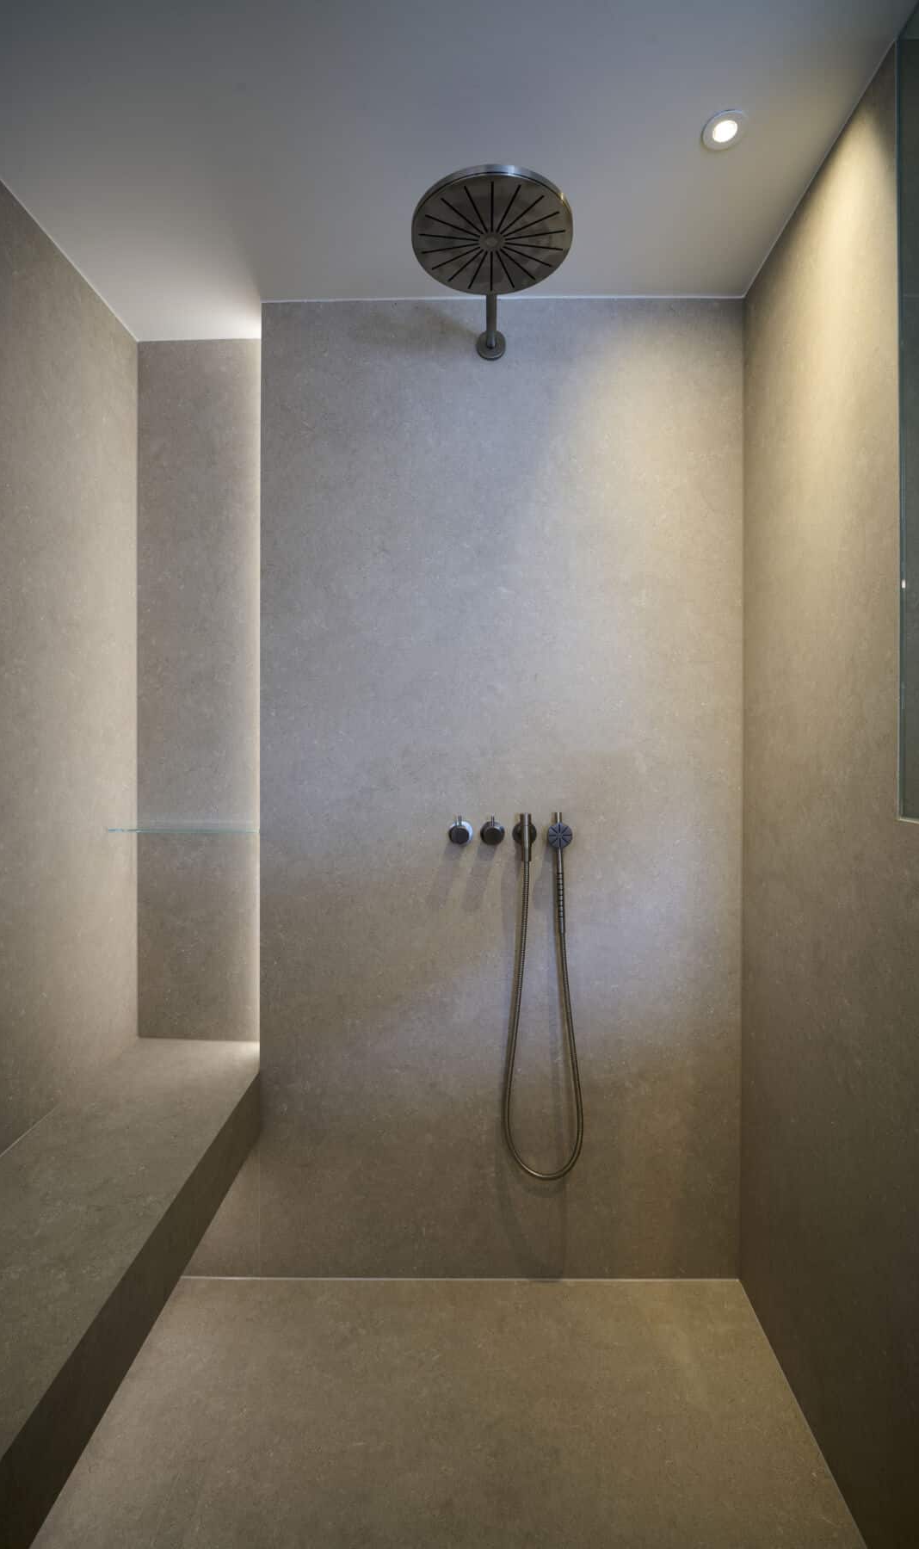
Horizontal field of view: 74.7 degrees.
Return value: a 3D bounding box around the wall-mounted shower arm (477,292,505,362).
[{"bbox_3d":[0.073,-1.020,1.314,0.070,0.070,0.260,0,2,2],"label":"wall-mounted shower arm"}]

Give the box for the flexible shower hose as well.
[{"bbox_3d":[0.202,0.533,1.445,0.188,0.865,0.080,0,2,2],"label":"flexible shower hose"}]

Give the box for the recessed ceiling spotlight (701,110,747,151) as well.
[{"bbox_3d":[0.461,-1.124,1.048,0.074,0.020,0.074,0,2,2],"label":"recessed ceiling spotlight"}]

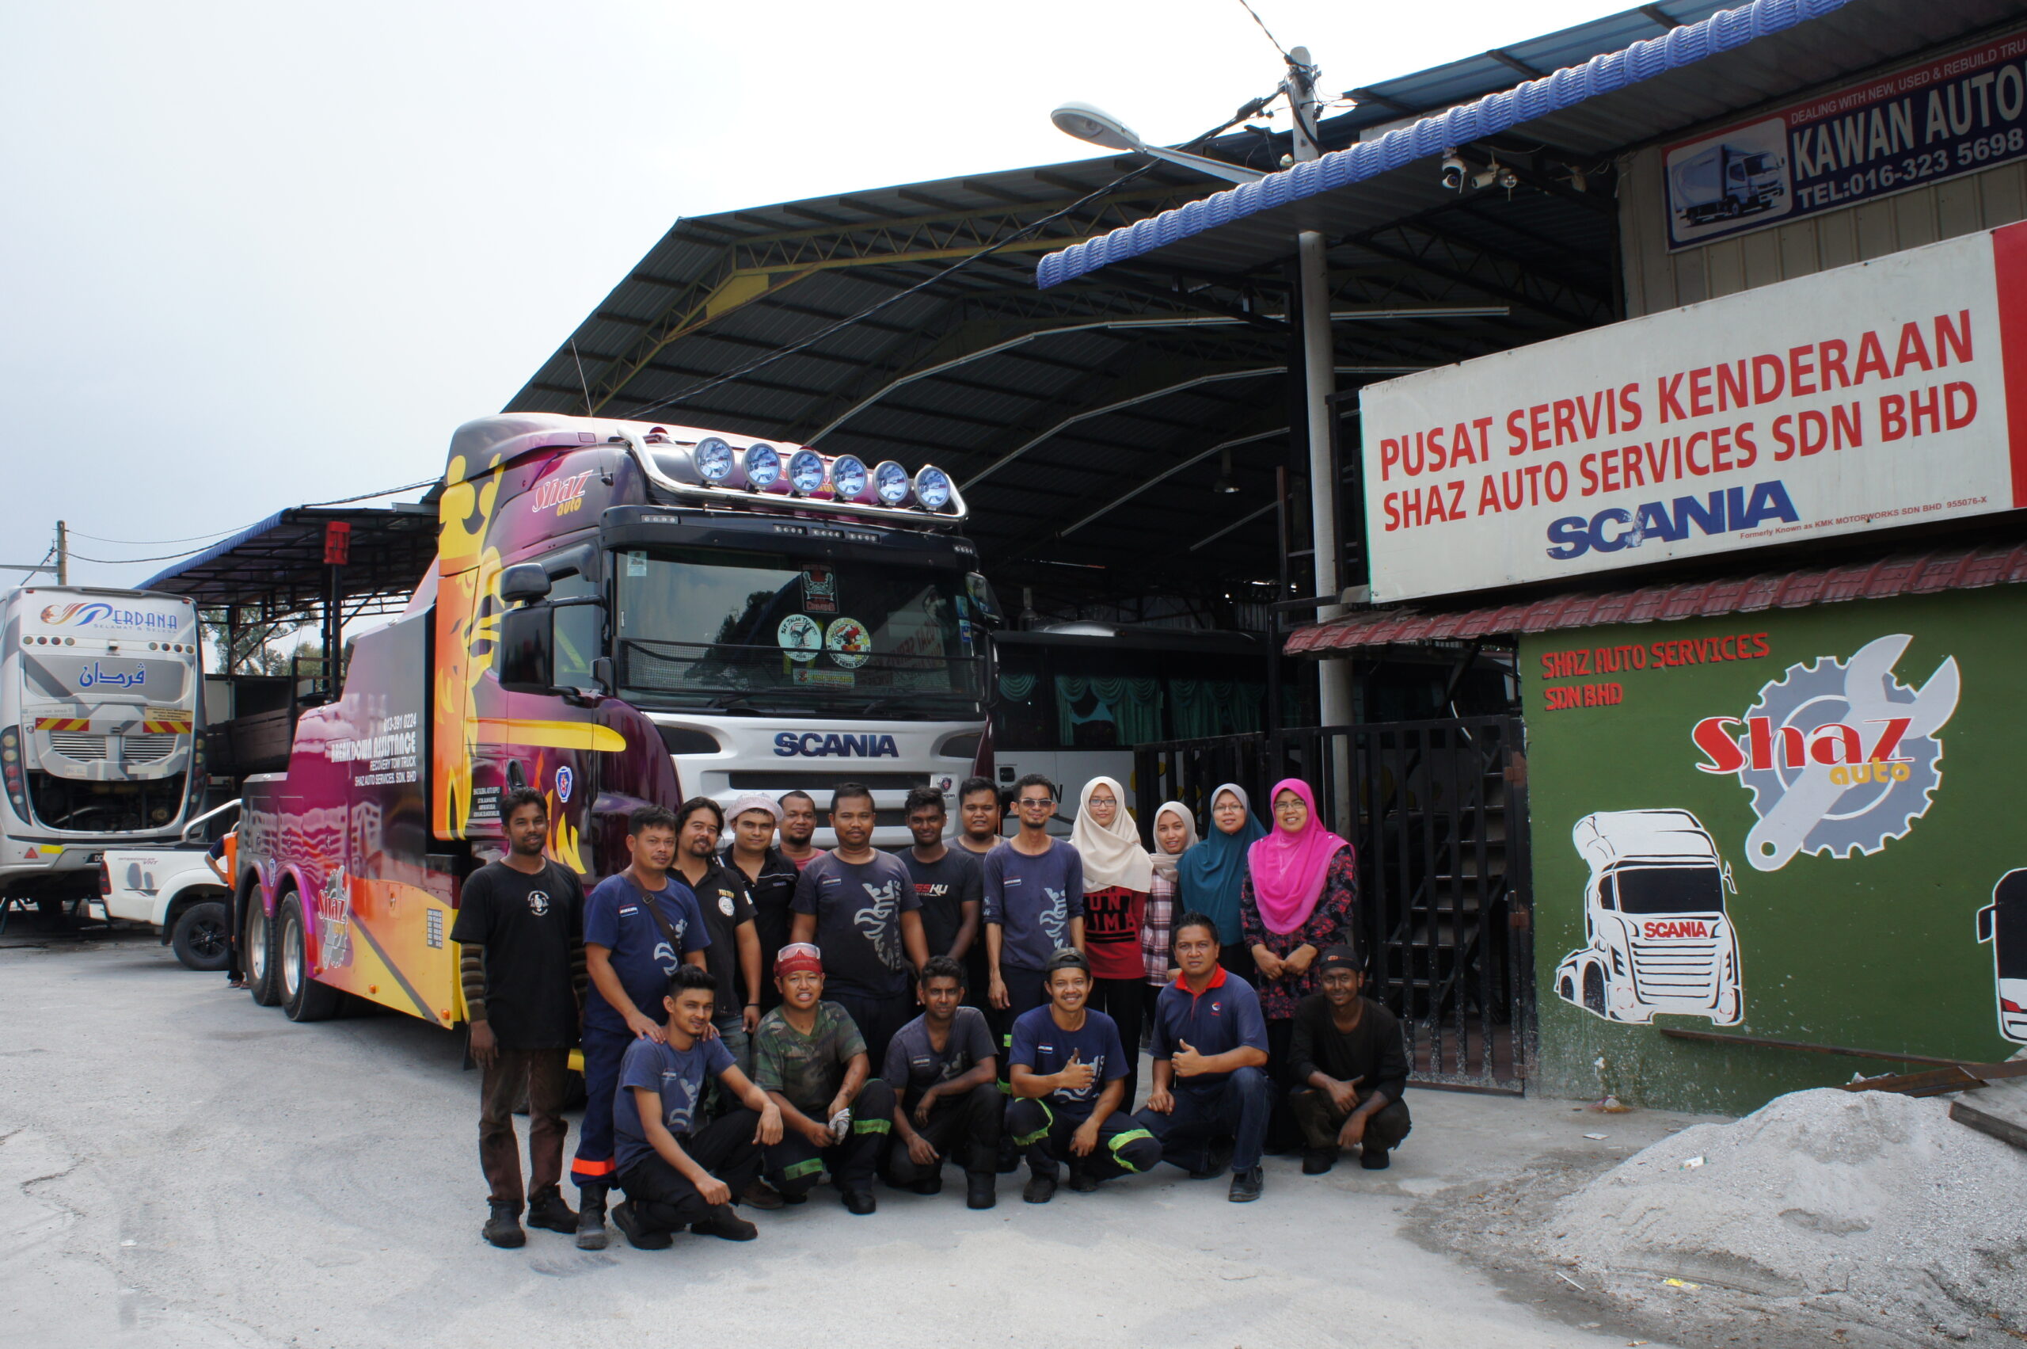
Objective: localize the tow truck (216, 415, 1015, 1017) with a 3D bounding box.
[{"bbox_3d":[-3.480,0.624,11.331,2.600,4.000,8.250,2,-5,-39],"label":"tow truck"}]

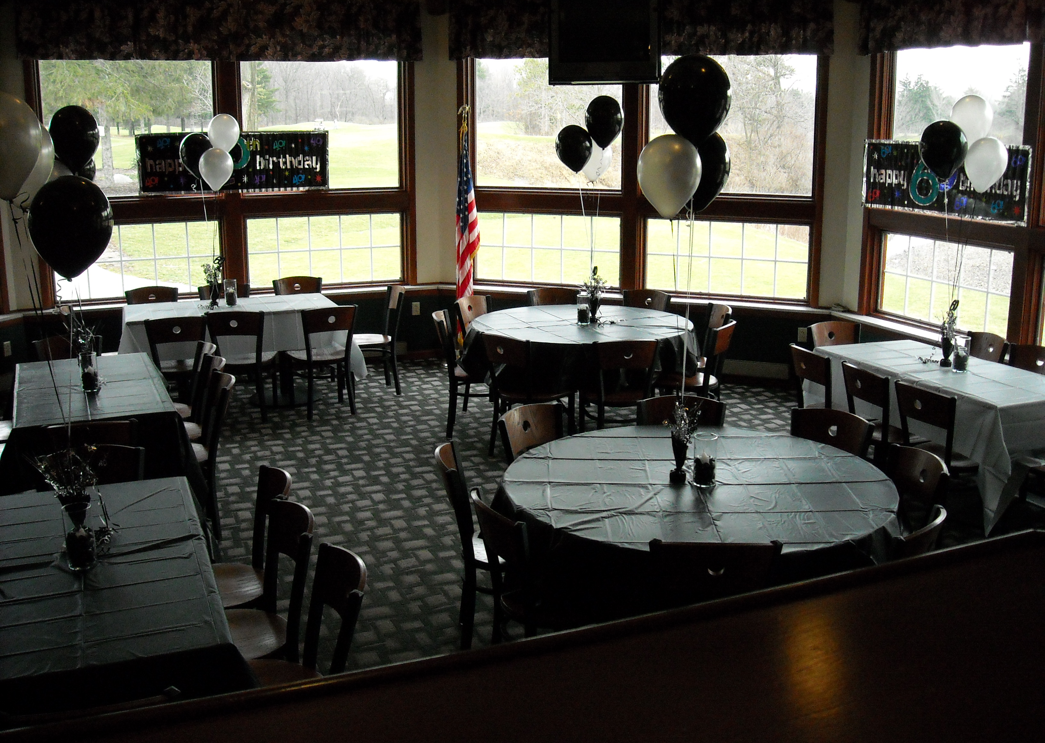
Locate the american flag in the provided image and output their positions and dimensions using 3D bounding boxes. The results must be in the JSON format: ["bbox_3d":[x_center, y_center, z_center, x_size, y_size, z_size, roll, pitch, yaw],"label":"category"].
[{"bbox_3d":[-0.488,-1.211,9.305,0.220,2.049,0.200,-1,13,-3],"label":"american flag"}]

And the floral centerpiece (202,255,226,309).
[{"bbox_3d":[-2.357,-0.699,8.070,0.190,0.430,0.190,0,13,0],"label":"floral centerpiece"}]

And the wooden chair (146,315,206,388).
[{"bbox_3d":[-2.547,-0.020,7.787,0.430,0.830,0.490,-5,14,-21],"label":"wooden chair"}]

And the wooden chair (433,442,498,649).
[{"bbox_3d":[-0.072,0.727,4.284,0.490,0.830,0.420,1,13,4],"label":"wooden chair"}]

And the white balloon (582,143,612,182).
[{"bbox_3d":[0.496,-1.482,7.335,0.251,0.335,0.251,0,13,0],"label":"white balloon"}]

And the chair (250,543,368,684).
[{"bbox_3d":[-0.725,0.976,3.164,0.520,0.840,0.440,-6,14,-23],"label":"chair"}]

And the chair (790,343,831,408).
[{"bbox_3d":[1.858,0.261,6.289,0.490,0.830,0.420,-5,14,-19],"label":"chair"}]

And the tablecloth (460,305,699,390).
[{"bbox_3d":[0.417,-0.182,7.464,1.597,0.335,1.597,0,13,0],"label":"tablecloth"}]

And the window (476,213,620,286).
[{"bbox_3d":[0.210,-1.078,9.312,1.367,0.614,0.070,5,14,22],"label":"window"}]

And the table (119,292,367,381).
[{"bbox_3d":[-2.221,-0.141,8.244,1.676,0.754,0.818,-5,14,-21],"label":"table"}]

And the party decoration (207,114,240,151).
[{"bbox_3d":[-2.245,-1.784,7.950,0.250,0.315,0.250,0,13,0],"label":"party decoration"}]

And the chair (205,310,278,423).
[{"bbox_3d":[-2.135,-0.077,7.986,0.430,0.830,0.490,-2,13,-10],"label":"chair"}]

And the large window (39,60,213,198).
[{"bbox_3d":[-3.290,-2.038,8.845,1.430,1.160,0.060,-5,14,-22],"label":"large window"}]

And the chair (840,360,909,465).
[{"bbox_3d":[2.007,0.359,5.801,0.493,0.838,0.439,-4,14,-19],"label":"chair"}]

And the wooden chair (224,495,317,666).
[{"bbox_3d":[-0.964,0.885,3.554,0.490,0.830,0.420,-7,15,-26],"label":"wooden chair"}]

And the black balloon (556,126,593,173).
[{"bbox_3d":[0.349,-1.488,7.052,0.260,0.330,0.260,1,13,3],"label":"black balloon"}]

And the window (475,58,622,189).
[{"bbox_3d":[0.209,-2.136,9.068,1.355,1.123,0.070,5,14,22],"label":"window"}]

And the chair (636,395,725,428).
[{"bbox_3d":[0.757,0.585,5.039,0.430,0.830,0.490,1,13,4],"label":"chair"}]

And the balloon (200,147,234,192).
[{"bbox_3d":[-2.357,-1.560,8.122,0.270,0.345,0.270,0,13,0],"label":"balloon"}]

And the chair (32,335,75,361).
[{"bbox_3d":[-2.763,0.221,6.471,0.420,0.830,0.490,-4,14,-18],"label":"chair"}]

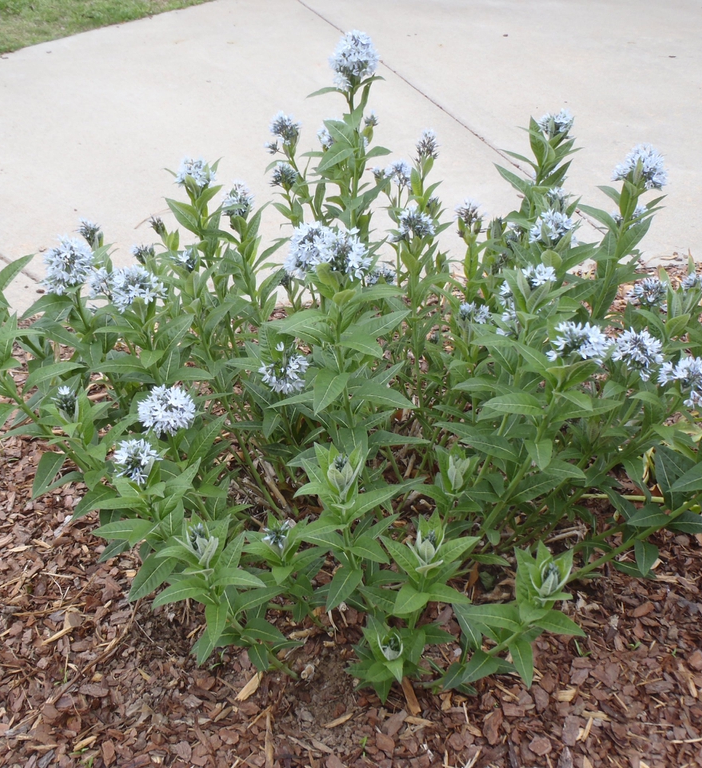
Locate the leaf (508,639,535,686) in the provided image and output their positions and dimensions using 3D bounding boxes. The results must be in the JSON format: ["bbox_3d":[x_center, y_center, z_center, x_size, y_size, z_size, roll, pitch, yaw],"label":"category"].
[{"bbox_3d":[0.206,0.335,0.998,0.029,0.011,0.054,-2,54,-9],"label":"leaf"}]

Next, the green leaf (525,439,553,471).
[{"bbox_3d":[0.244,0.092,1.076,0.033,0.013,0.060,5,35,2],"label":"green leaf"}]

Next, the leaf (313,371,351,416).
[{"bbox_3d":[-0.028,0.012,1.190,0.042,0.014,0.085,21,53,12],"label":"leaf"}]

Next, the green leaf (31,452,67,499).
[{"bbox_3d":[-0.391,0.115,1.063,0.030,0.011,0.065,18,72,29],"label":"green leaf"}]

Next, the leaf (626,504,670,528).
[{"bbox_3d":[0.407,0.181,1.127,0.074,0.011,0.029,-2,40,-18],"label":"leaf"}]

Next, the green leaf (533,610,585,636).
[{"bbox_3d":[0.250,0.289,1.003,0.066,0.011,0.029,13,43,12],"label":"green leaf"}]

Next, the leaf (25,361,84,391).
[{"bbox_3d":[-0.388,-0.011,1.086,0.078,0.011,0.028,-27,43,-24],"label":"leaf"}]

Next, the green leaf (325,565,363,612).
[{"bbox_3d":[-0.009,0.279,1.130,0.039,0.014,0.079,21,48,18],"label":"green leaf"}]

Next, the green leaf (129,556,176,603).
[{"bbox_3d":[-0.279,0.272,1.160,0.041,0.014,0.085,37,68,19],"label":"green leaf"}]

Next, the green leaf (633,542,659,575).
[{"bbox_3d":[0.446,0.263,1.250,0.034,0.013,0.057,-4,52,8],"label":"green leaf"}]

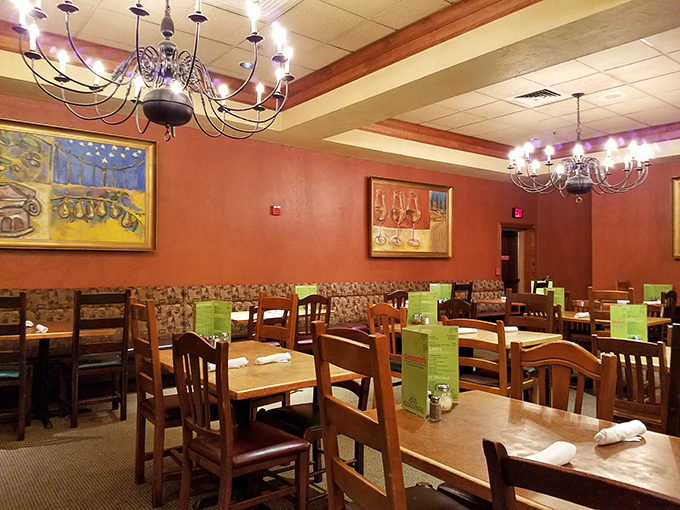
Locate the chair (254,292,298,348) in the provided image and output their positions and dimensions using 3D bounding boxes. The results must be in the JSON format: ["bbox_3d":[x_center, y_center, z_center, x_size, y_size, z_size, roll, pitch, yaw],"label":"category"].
[{"bbox_3d":[-0.590,0.801,3.445,0.480,1.075,0.420,1,-2,-44],"label":"chair"}]

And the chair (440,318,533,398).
[{"bbox_3d":[1.020,0.879,3.510,0.490,0.930,0.440,0,0,-44],"label":"chair"}]

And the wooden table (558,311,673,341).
[{"bbox_3d":[2.500,0.975,5.050,0.660,0.750,1.220,0,0,-36],"label":"wooden table"}]

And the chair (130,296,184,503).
[{"bbox_3d":[-0.921,0.797,2.989,0.500,1.090,0.430,0,0,-37],"label":"chair"}]

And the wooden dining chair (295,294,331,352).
[{"bbox_3d":[-0.369,0.896,5.202,0.420,0.975,0.480,1,-2,-35],"label":"wooden dining chair"}]

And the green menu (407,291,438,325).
[{"bbox_3d":[0.747,0.476,4.620,0.310,0.280,0.100,1,-2,-20],"label":"green menu"}]

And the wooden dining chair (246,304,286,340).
[{"bbox_3d":[-0.807,0.930,5.090,0.440,0.890,0.480,1,-2,-36],"label":"wooden dining chair"}]

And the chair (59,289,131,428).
[{"bbox_3d":[-2.012,0.817,4.213,0.450,1.066,0.480,1,-2,-36],"label":"chair"}]

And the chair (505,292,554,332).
[{"bbox_3d":[1.400,0.819,4.090,0.490,1.055,0.430,0,0,-38],"label":"chair"}]

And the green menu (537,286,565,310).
[{"bbox_3d":[2.374,0.508,5.770,0.320,0.280,0.100,-1,-2,30],"label":"green menu"}]

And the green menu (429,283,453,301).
[{"bbox_3d":[1.135,0.462,5.700,0.240,0.280,0.150,0,0,0],"label":"green menu"}]

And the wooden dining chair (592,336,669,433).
[{"bbox_3d":[1.680,0.888,2.790,0.480,0.905,0.430,0,0,-40],"label":"wooden dining chair"}]

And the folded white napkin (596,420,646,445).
[{"bbox_3d":[0.852,0.535,1.540,0.200,0.042,0.055,0,0,-28],"label":"folded white napkin"}]

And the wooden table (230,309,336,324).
[{"bbox_3d":[-0.709,1.010,5.473,1.240,0.760,0.770,1,-2,-35],"label":"wooden table"}]

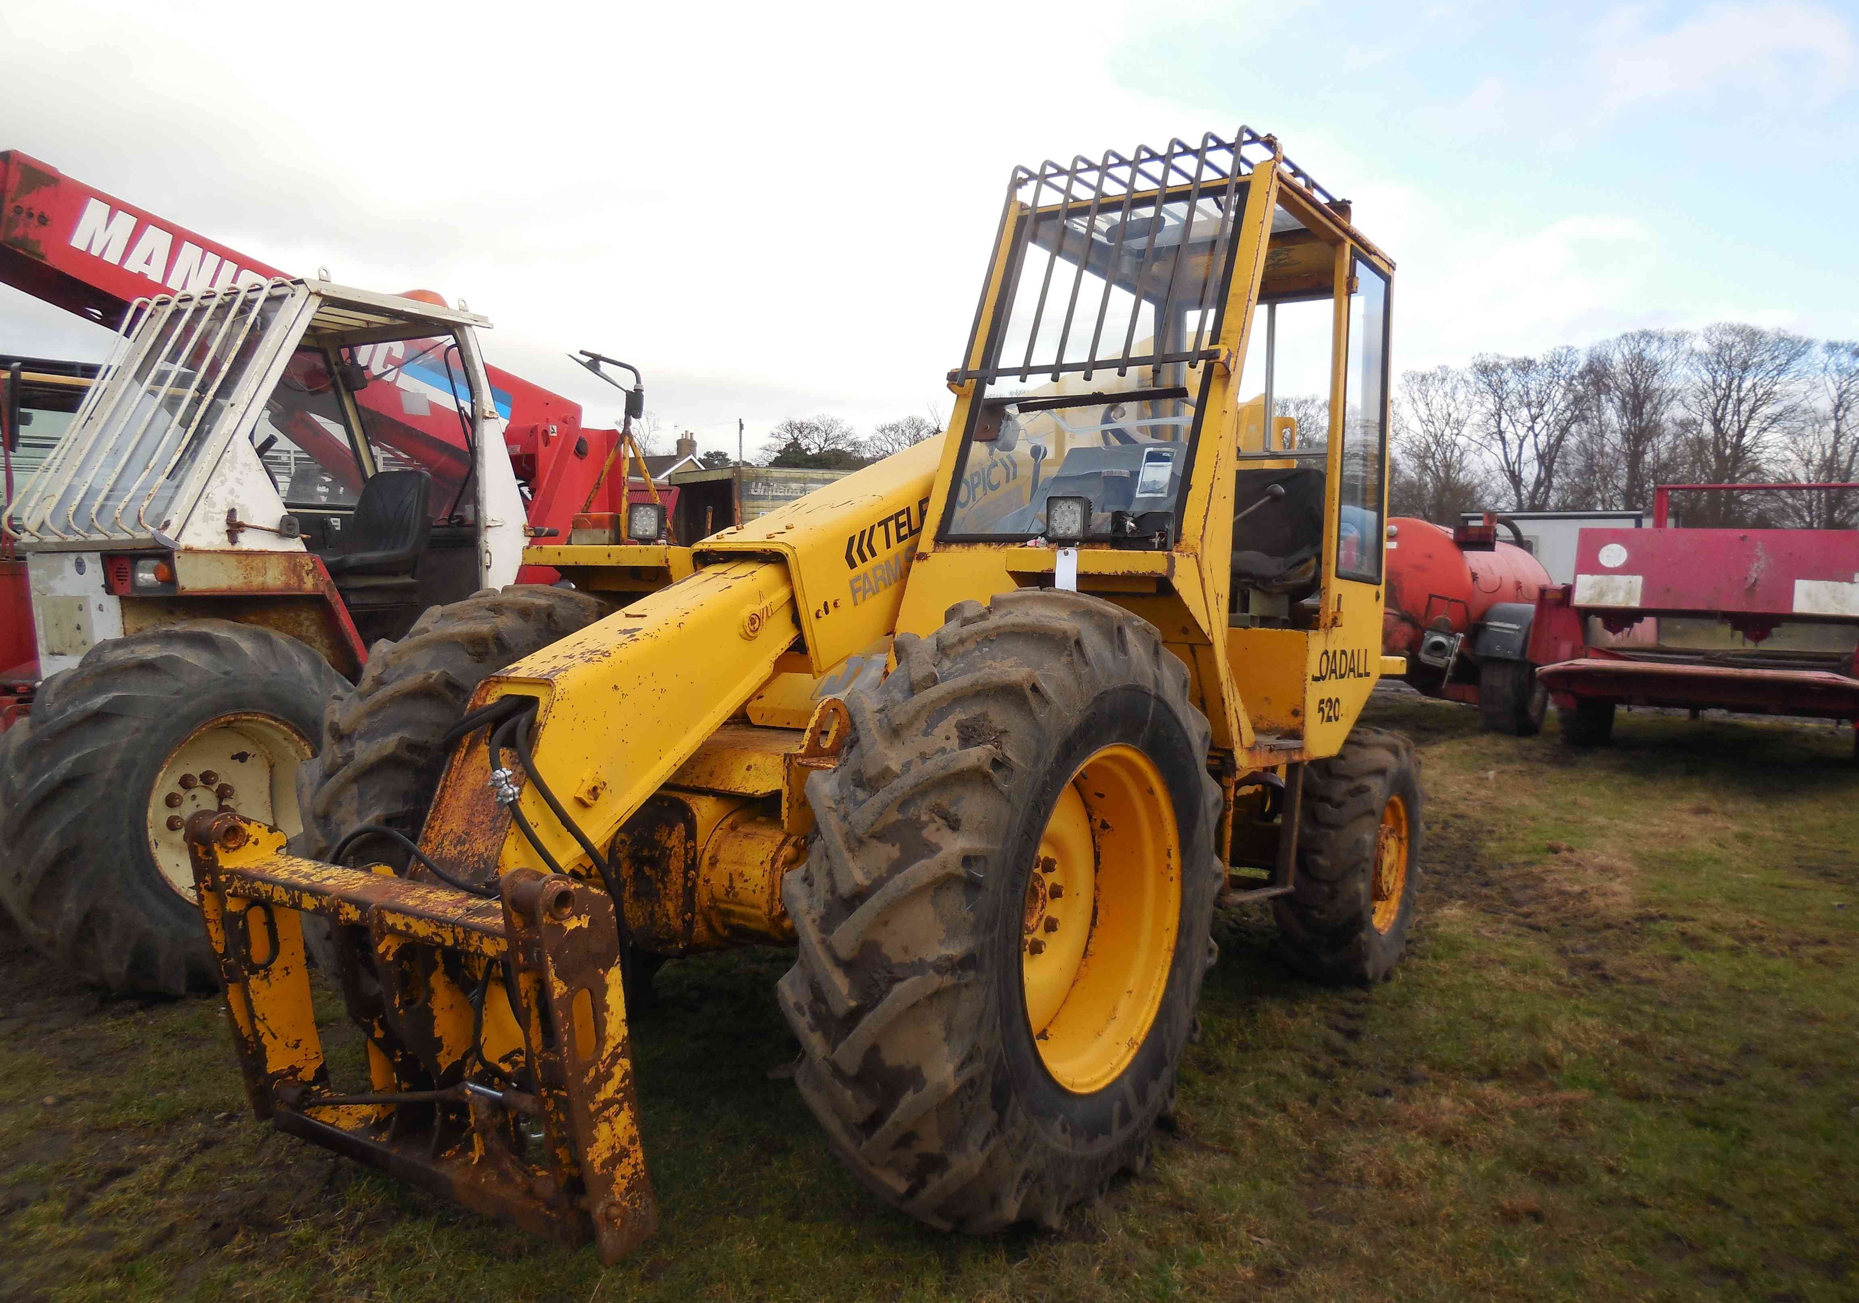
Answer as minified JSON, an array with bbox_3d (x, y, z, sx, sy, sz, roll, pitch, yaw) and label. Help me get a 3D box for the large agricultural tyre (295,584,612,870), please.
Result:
[{"bbox_3d":[-1.180,0.508,4.080,0.430,1.400,1.400,3,6,34],"label":"large agricultural tyre"}]

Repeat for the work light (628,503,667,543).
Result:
[{"bbox_3d":[-0.898,-0.411,4.270,0.112,0.120,0.065,2,5,22],"label":"work light"}]

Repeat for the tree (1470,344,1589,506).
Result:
[{"bbox_3d":[38.681,-12.847,87.000,7.400,13.600,7.200,2,6,26],"label":"tree"}]

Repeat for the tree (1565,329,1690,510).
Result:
[{"bbox_3d":[43.923,-13.026,84.500,7.900,14.600,7.700,2,6,28],"label":"tree"}]

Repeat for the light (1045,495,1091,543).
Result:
[{"bbox_3d":[0.358,-0.341,3.470,0.112,0.120,0.065,4,6,37],"label":"light"}]

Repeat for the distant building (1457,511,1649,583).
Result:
[{"bbox_3d":[19.271,-3.038,41.000,6.300,2.600,2.700,4,6,37],"label":"distant building"}]

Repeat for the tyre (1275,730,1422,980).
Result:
[{"bbox_3d":[1.523,0.739,4.797,0.285,0.890,0.890,3,6,34],"label":"tyre"}]

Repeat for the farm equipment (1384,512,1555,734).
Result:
[{"bbox_3d":[4.490,-0.316,11.430,1.750,1.780,4.000,3,6,34],"label":"farm equipment"}]

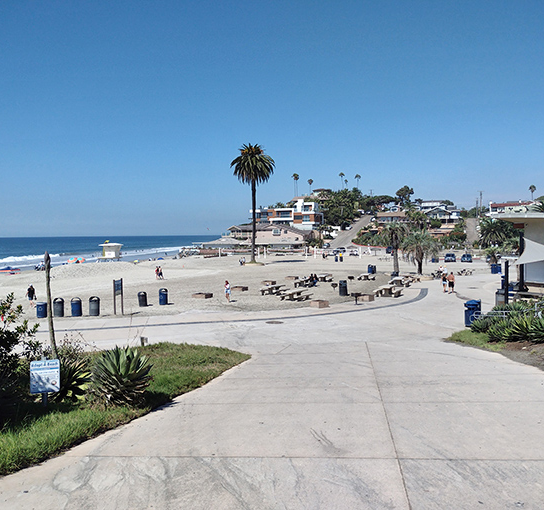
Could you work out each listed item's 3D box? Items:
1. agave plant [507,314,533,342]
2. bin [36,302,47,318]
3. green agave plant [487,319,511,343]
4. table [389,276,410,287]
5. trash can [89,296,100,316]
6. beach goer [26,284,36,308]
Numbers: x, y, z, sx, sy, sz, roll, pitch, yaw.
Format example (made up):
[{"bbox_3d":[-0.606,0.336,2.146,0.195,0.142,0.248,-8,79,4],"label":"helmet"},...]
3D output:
[{"bbox_3d":[9.118,2.665,19.500,1.050,0.980,1.050,-1,2,0],"label":"agave plant"},{"bbox_3d":[-14.716,3.548,33.966,0.670,0.900,0.670,-1,2,0],"label":"bin"},{"bbox_3d":[9.007,2.989,21.000,0.970,0.900,0.970,0,2,23],"label":"green agave plant"},{"bbox_3d":[12.890,2.657,53.497,1.750,0.760,2.400,0,2,24],"label":"table"},{"bbox_3d":[-11.301,3.291,33.824,0.650,1.220,0.650,-1,2,-18],"label":"trash can"},{"bbox_3d":[-17.706,2.970,38.967,0.480,1.680,0.550,2,3,45],"label":"beach goer"}]

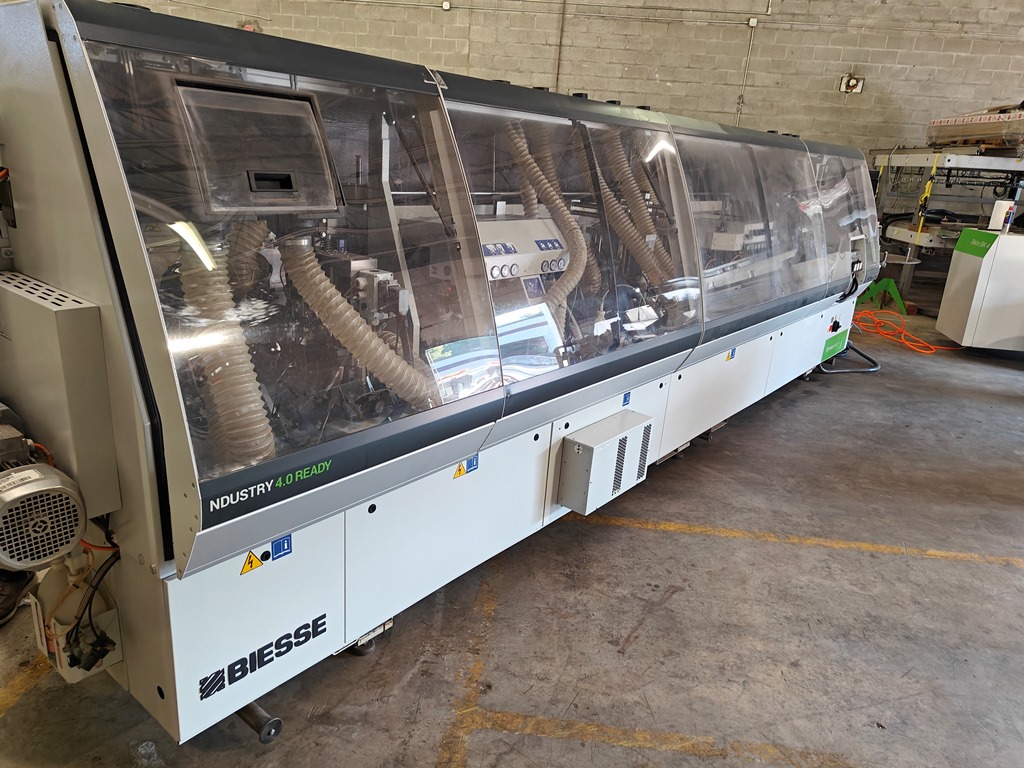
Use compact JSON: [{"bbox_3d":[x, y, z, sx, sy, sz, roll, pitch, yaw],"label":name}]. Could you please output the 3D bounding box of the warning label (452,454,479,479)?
[{"bbox_3d":[-0.151,0.276,2.392,0.005,0.058,0.120,18,22,35],"label":"warning label"}]

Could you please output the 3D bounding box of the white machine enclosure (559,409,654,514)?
[{"bbox_3d":[0.410,0.325,3.049,0.142,0.298,0.493,18,22,35],"label":"white machine enclosure"}]

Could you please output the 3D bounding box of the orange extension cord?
[{"bbox_3d":[4.210,-0.632,7.877,0.876,0.060,2.249,6,18,5],"label":"orange extension cord"}]

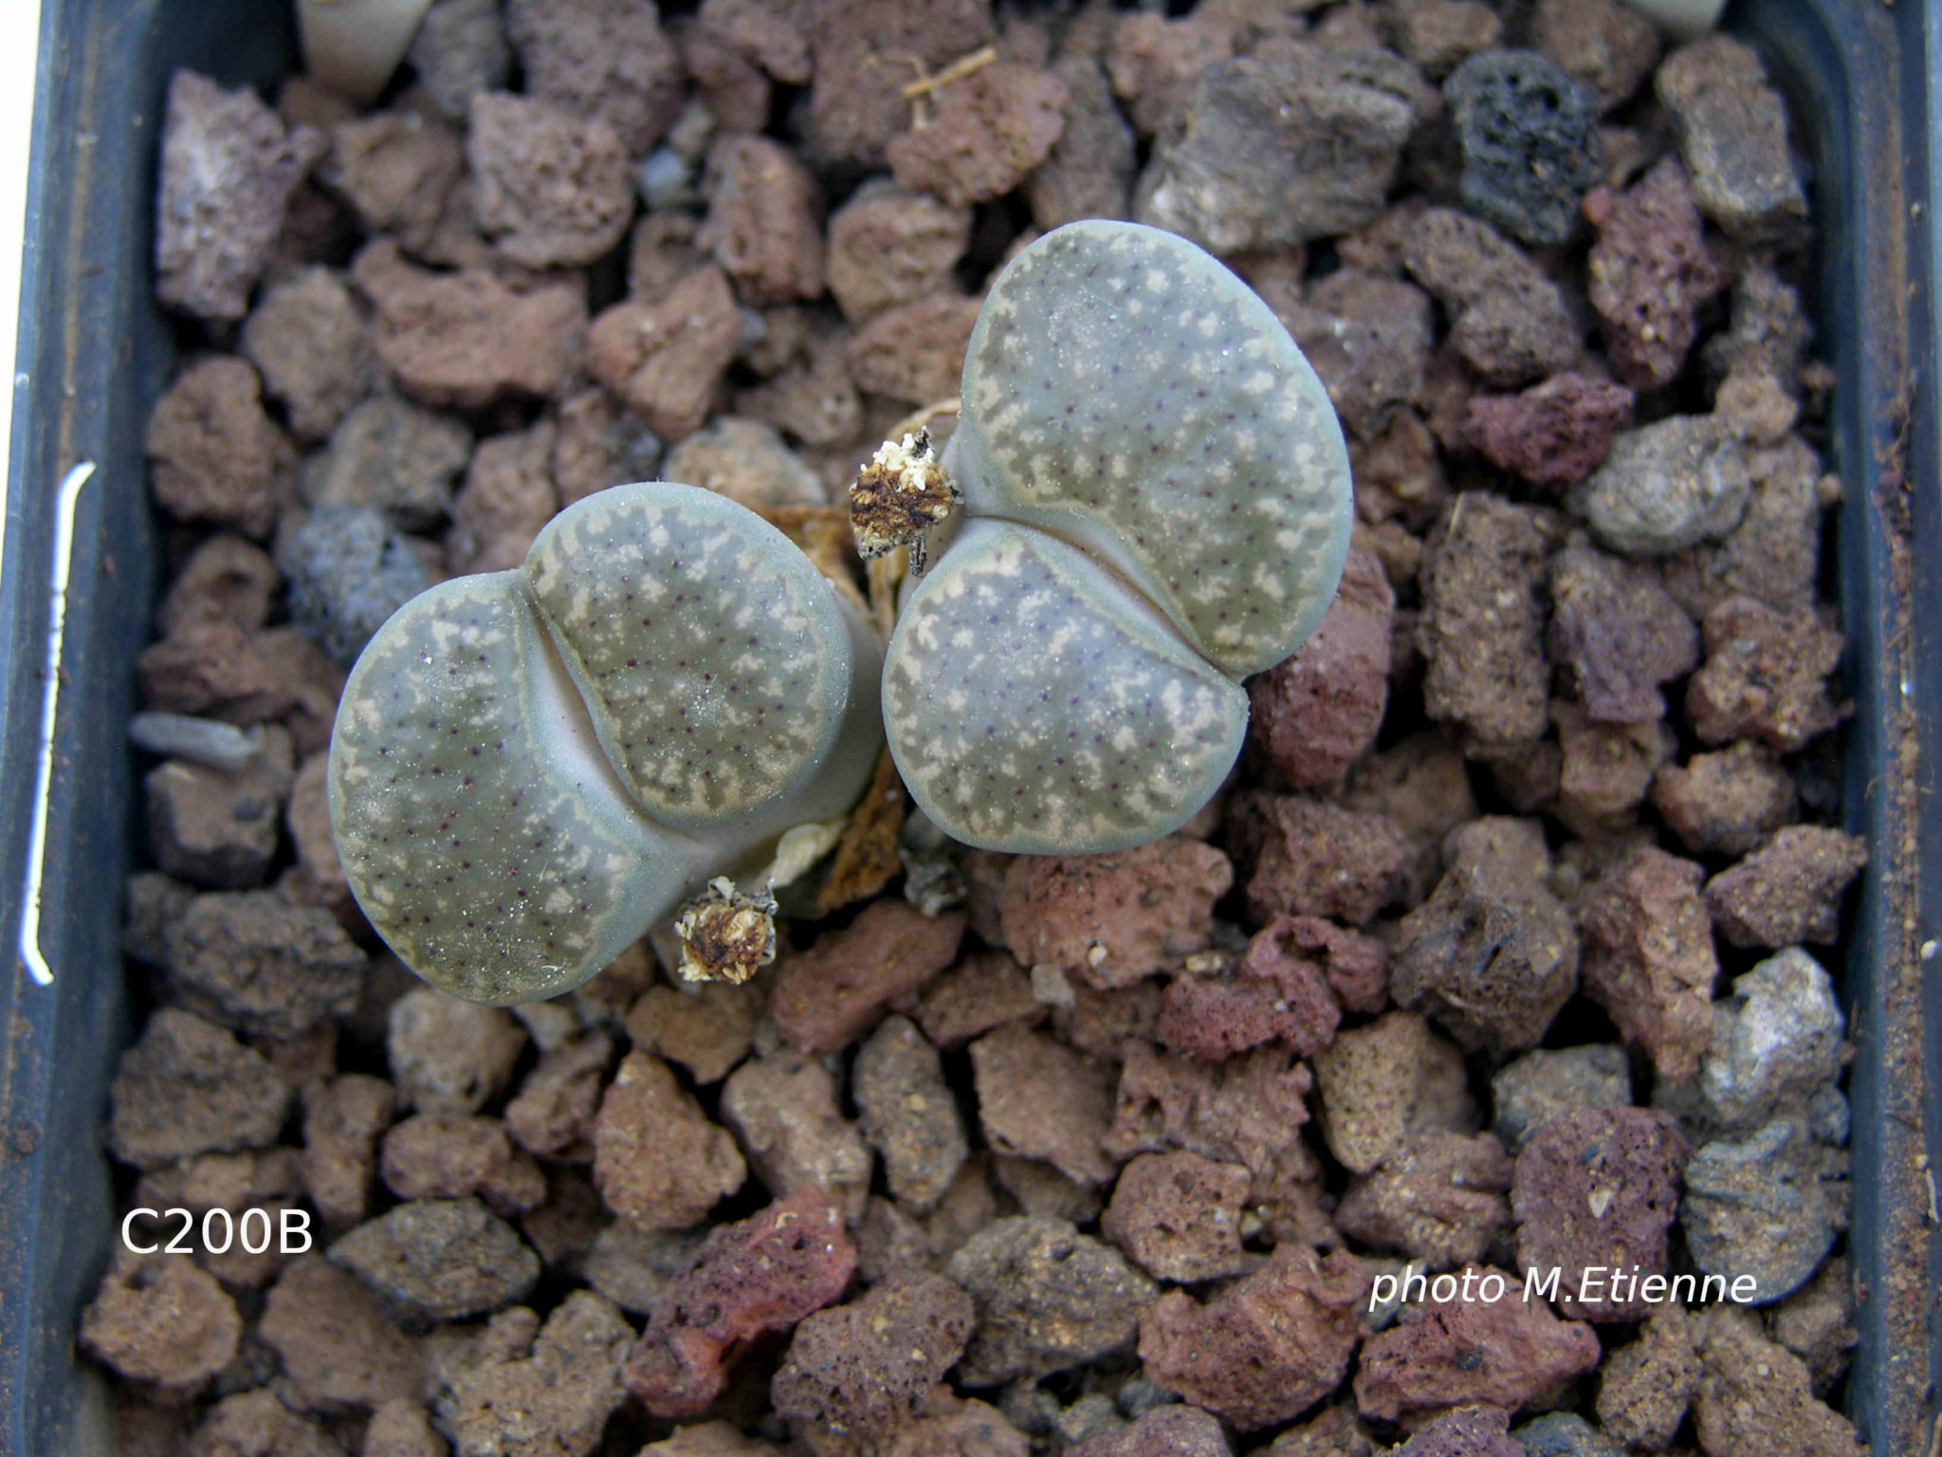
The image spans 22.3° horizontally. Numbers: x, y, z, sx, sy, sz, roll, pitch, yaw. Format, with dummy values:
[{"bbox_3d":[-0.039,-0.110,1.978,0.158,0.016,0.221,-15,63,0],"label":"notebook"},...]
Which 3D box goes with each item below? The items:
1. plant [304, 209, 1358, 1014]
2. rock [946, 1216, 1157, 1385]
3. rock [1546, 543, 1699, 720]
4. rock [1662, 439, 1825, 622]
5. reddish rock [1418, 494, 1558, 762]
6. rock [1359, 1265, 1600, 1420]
[{"bbox_3d":[-0.004,-0.001,0.183,0.039,0.016,0.022,-30,75,-5],"label":"plant"},{"bbox_3d":[0.003,0.022,0.193,0.008,0.005,0.006,14,73,4],"label":"rock"},{"bbox_3d":[0.028,-0.004,0.213,0.006,0.005,0.008,-14,78,-3],"label":"rock"},{"bbox_3d":[0.032,-0.008,0.203,0.006,0.006,0.007,2,74,2],"label":"rock"},{"bbox_3d":[0.021,-0.004,0.201,0.005,0.005,0.010,1,73,0],"label":"reddish rock"},{"bbox_3d":[0.020,0.024,0.192,0.009,0.005,0.005,-10,74,-1],"label":"rock"}]

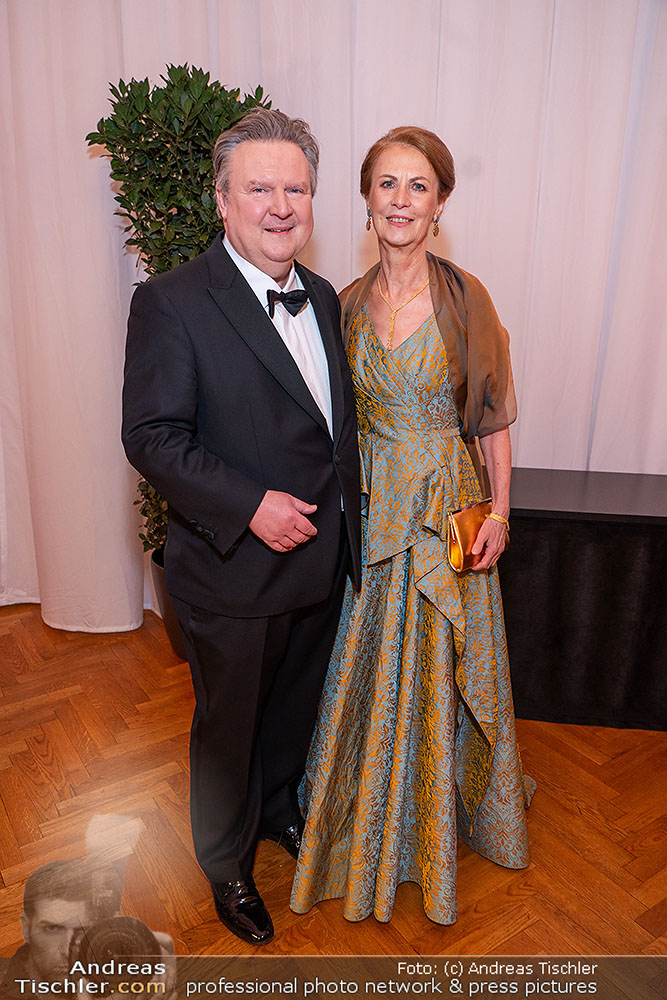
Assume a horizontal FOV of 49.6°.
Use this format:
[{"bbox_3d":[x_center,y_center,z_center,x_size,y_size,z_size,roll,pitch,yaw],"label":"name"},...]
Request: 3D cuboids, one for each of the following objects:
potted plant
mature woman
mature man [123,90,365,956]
[{"bbox_3d":[-0.525,-0.416,2.681,0.640,2.130,0.610,4,16,11],"label":"potted plant"},{"bbox_3d":[0.229,0.075,1.706,0.620,1.740,0.560,6,17,19],"label":"mature woman"},{"bbox_3d":[-0.168,0.111,1.587,0.610,1.740,0.450,-8,17,-32],"label":"mature man"}]

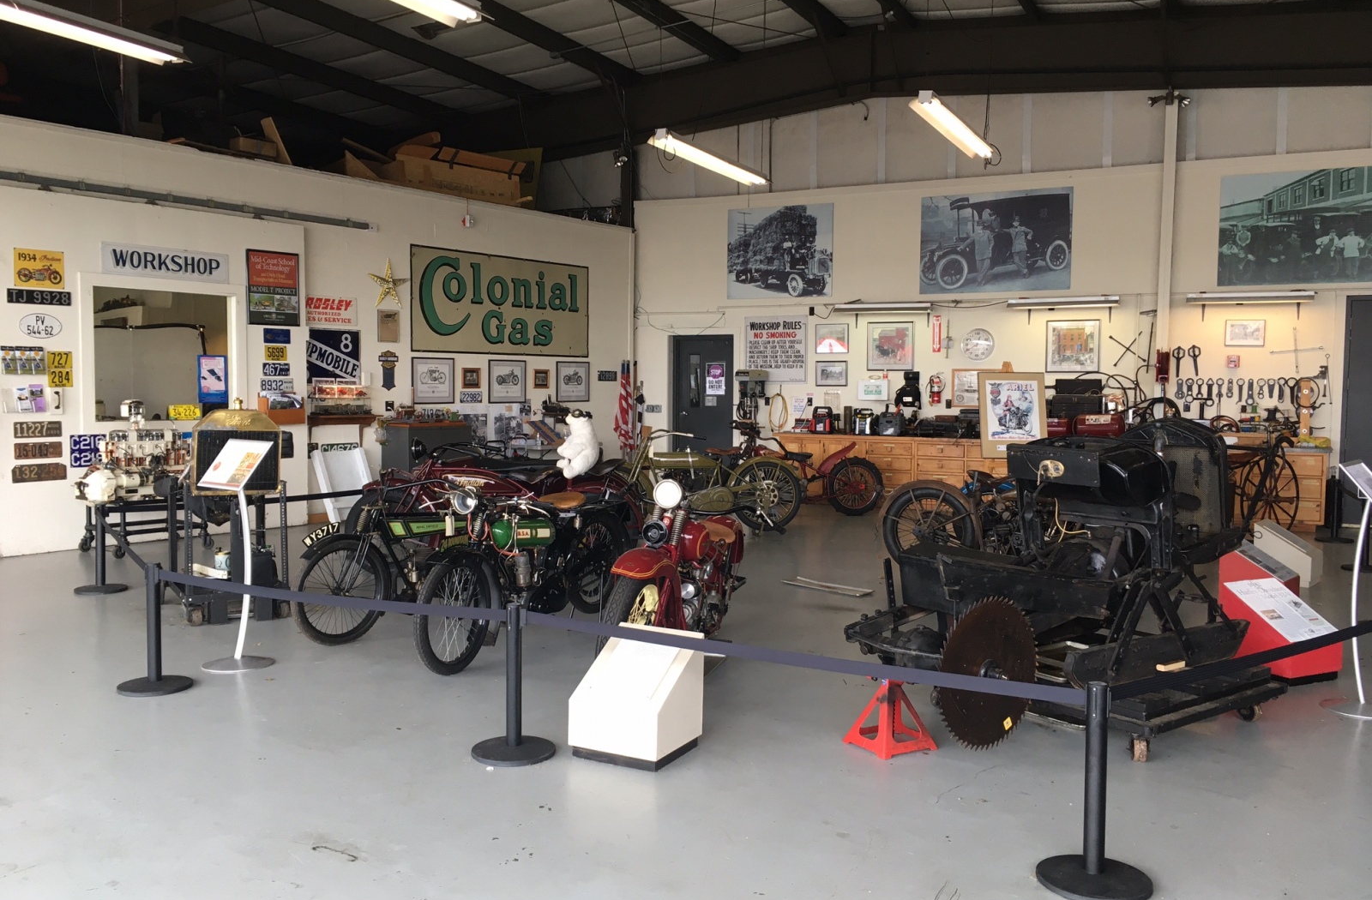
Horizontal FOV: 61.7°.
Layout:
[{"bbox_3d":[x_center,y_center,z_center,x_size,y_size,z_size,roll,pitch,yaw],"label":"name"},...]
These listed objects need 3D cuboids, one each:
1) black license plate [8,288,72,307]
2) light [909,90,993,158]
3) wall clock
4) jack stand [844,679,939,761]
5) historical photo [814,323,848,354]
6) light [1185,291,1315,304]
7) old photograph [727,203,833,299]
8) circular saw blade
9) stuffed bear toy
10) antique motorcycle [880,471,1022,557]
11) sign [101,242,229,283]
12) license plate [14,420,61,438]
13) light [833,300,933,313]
[{"bbox_3d":[-5.523,-1.304,9.825,0.015,0.120,0.515,3,4,37],"label":"black license plate"},{"bbox_3d":[2.595,-3.096,10.982,0.285,0.130,2.450,2,4,26],"label":"light"},{"bbox_3d":[3.506,-1.260,13.757,0.401,0.395,0.050,2,4,27],"label":"wall clock"},{"bbox_3d":[0.846,1.062,4.738,0.260,0.320,0.260,-2,4,-31],"label":"jack stand"},{"bbox_3d":[1.926,-1.459,15.095,0.467,0.391,0.030,2,4,28],"label":"historical photo"},{"bbox_3d":[6.309,-1.696,12.837,1.250,0.110,0.200,2,4,26],"label":"light"},{"bbox_3d":[1.273,-2.667,15.457,1.510,1.220,0.025,2,4,26],"label":"old photograph"},{"bbox_3d":[1.149,0.844,4.350,0.580,0.580,0.020,-2,4,-37],"label":"circular saw blade"},{"bbox_3d":[-0.806,-0.040,8.600,0.320,0.510,0.280,0,3,-13],"label":"stuffed bear toy"},{"bbox_3d":[2.544,0.513,8.551,2.200,1.020,0.720,2,4,24],"label":"antique motorcycle"},{"bbox_3d":[-4.686,-1.677,10.390,0.020,0.273,1.190,3,4,37],"label":"sign"},{"bbox_3d":[-5.387,-0.169,9.562,0.010,0.131,0.378,3,4,37],"label":"license plate"},{"bbox_3d":[2.495,-1.802,14.581,1.260,0.120,0.240,2,4,27],"label":"light"}]

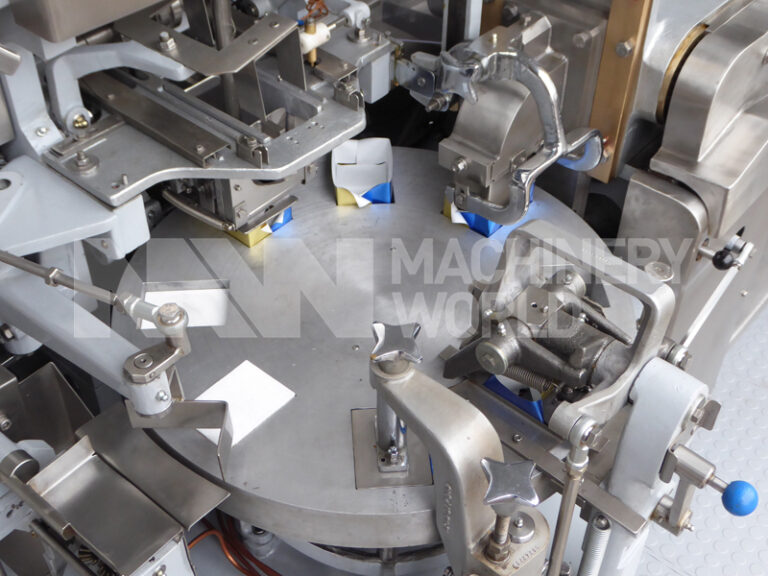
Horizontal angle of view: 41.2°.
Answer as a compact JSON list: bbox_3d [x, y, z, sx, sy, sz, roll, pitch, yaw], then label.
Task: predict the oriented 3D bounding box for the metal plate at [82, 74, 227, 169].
[{"bbox_3d":[-0.259,-0.189,1.129,0.221,0.012,0.036,31,51,28],"label":"metal plate"}]

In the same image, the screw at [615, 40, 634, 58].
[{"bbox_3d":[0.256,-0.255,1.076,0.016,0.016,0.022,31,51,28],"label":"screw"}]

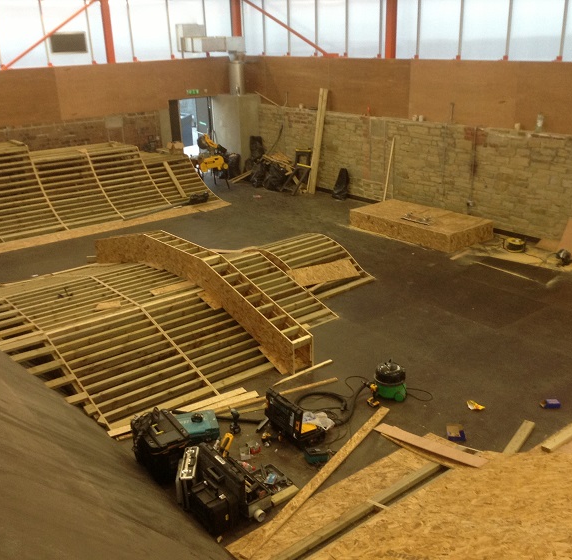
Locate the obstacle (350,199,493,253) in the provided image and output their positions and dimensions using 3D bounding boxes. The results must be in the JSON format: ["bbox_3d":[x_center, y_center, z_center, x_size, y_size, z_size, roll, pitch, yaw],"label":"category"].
[{"bbox_3d":[2.509,-1.046,13.439,1.220,0.317,2.440,-17,25,-35],"label":"obstacle"}]

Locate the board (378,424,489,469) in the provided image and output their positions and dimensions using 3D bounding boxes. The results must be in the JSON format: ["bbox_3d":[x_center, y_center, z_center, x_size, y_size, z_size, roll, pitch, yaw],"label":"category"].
[{"bbox_3d":[1.324,1.539,6.650,1.095,0.018,0.140,13,25,41],"label":"board"}]

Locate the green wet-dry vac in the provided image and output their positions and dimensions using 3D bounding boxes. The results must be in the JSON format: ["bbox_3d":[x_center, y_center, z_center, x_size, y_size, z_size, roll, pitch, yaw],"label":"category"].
[{"bbox_3d":[1.106,1.036,7.615,0.360,0.440,0.360,-2,20,0],"label":"green wet-dry vac"}]

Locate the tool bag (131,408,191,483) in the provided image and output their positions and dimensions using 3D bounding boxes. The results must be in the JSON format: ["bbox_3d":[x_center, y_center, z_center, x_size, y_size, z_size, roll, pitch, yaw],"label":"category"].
[{"bbox_3d":[-1.161,1.522,6.568,0.380,0.380,0.570,-17,25,-35],"label":"tool bag"}]

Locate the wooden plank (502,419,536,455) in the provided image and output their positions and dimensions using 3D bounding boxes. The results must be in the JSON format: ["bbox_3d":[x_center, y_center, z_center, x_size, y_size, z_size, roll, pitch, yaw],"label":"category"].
[{"bbox_3d":[2.196,1.507,6.705,0.095,0.046,0.775,10,19,31],"label":"wooden plank"}]

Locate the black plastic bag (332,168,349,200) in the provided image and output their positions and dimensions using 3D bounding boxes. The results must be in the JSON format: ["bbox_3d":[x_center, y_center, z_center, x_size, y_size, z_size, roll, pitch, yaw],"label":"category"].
[{"bbox_3d":[1.271,-2.198,16.230,0.330,0.670,0.390,-17,25,-35],"label":"black plastic bag"}]

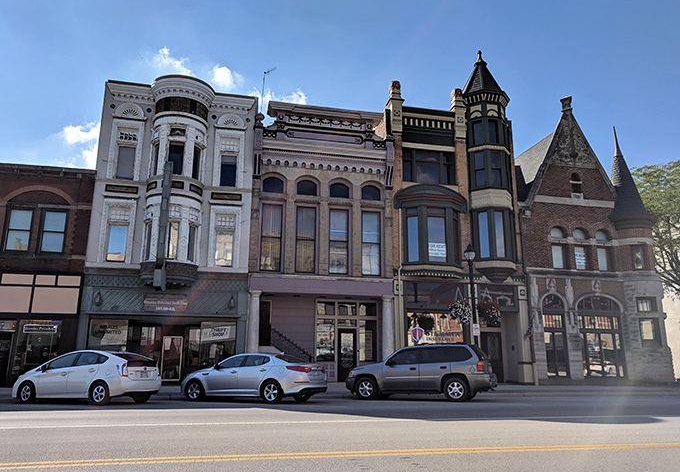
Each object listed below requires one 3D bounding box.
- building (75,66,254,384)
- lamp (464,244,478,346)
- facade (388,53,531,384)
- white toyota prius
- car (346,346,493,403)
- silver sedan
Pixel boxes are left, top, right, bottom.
[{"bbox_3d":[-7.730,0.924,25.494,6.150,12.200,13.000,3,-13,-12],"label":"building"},{"bbox_3d":[4.913,2.936,18.625,0.500,5.409,0.500,3,-13,-12],"label":"lamp"},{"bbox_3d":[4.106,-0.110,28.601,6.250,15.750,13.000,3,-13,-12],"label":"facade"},{"bbox_3d":[-7.609,4.216,15.306,4.480,1.490,1.745,-4,-14,19],"label":"white toyota prius"},{"bbox_3d":[2.599,4.521,17.101,4.900,1.820,1.900,-4,-14,19],"label":"car"},{"bbox_3d":[-2.784,4.444,16.096,4.845,1.455,1.830,-6,-14,25],"label":"silver sedan"}]

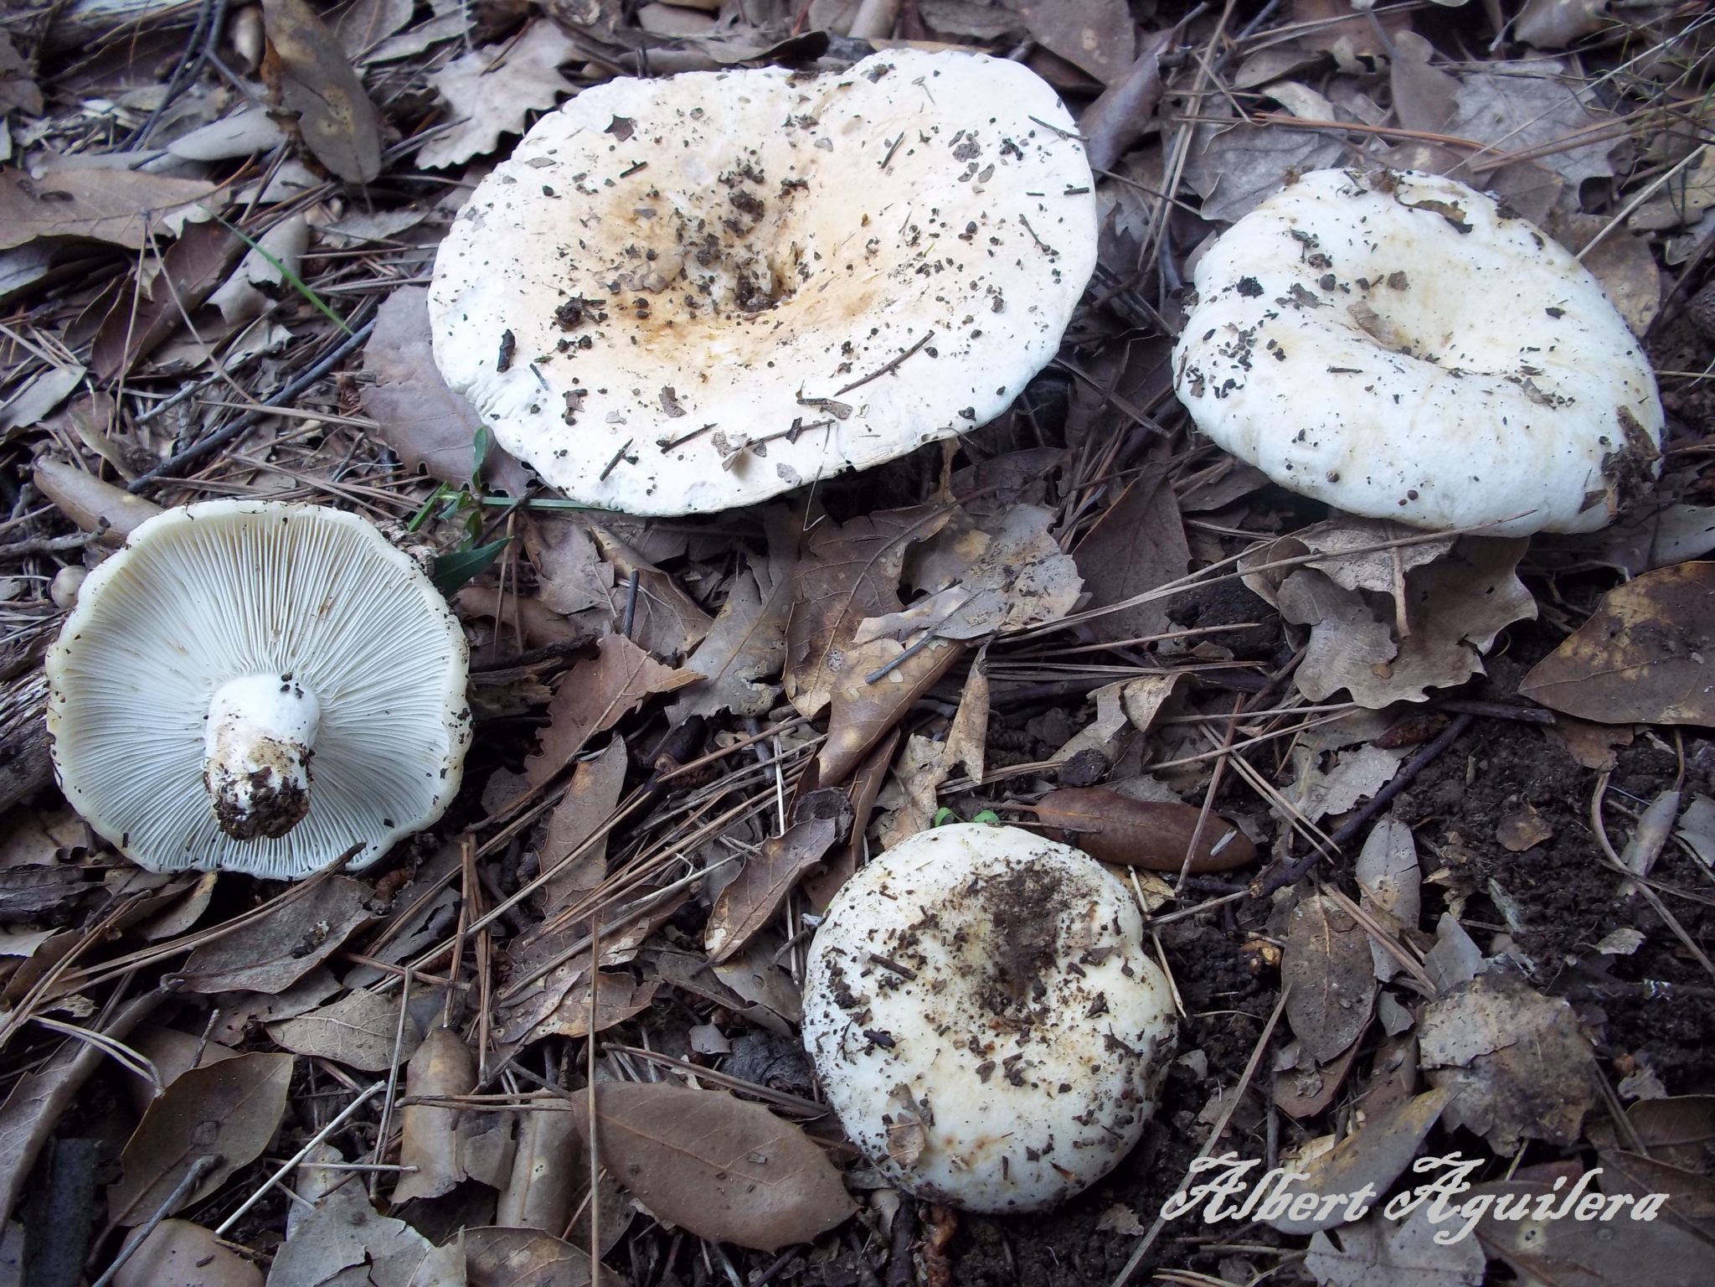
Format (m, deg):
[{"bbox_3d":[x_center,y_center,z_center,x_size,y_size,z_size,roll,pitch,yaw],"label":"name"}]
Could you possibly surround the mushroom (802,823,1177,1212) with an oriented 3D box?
[{"bbox_3d":[0.028,0.079,0.374,0.079,0.056,0.079,0,53,0],"label":"mushroom"}]

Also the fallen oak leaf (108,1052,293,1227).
[{"bbox_3d":[-0.146,0.107,0.393,0.029,0.010,0.050,35,62,22],"label":"fallen oak leaf"}]

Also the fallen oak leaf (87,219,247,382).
[{"bbox_3d":[-0.210,-0.105,0.542,0.033,0.014,0.073,20,57,13],"label":"fallen oak leaf"}]

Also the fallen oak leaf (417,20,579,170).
[{"bbox_3d":[-0.119,-0.185,0.597,0.054,0.012,0.082,28,60,18],"label":"fallen oak leaf"}]

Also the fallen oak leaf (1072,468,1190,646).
[{"bbox_3d":[0.073,-0.024,0.469,0.030,0.015,0.065,11,54,8],"label":"fallen oak leaf"}]

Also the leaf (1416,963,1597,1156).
[{"bbox_3d":[0.139,0.089,0.384,0.037,0.012,0.038,12,54,9],"label":"leaf"}]

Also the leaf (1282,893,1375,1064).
[{"bbox_3d":[0.110,0.078,0.416,0.021,0.007,0.043,4,55,3],"label":"leaf"}]

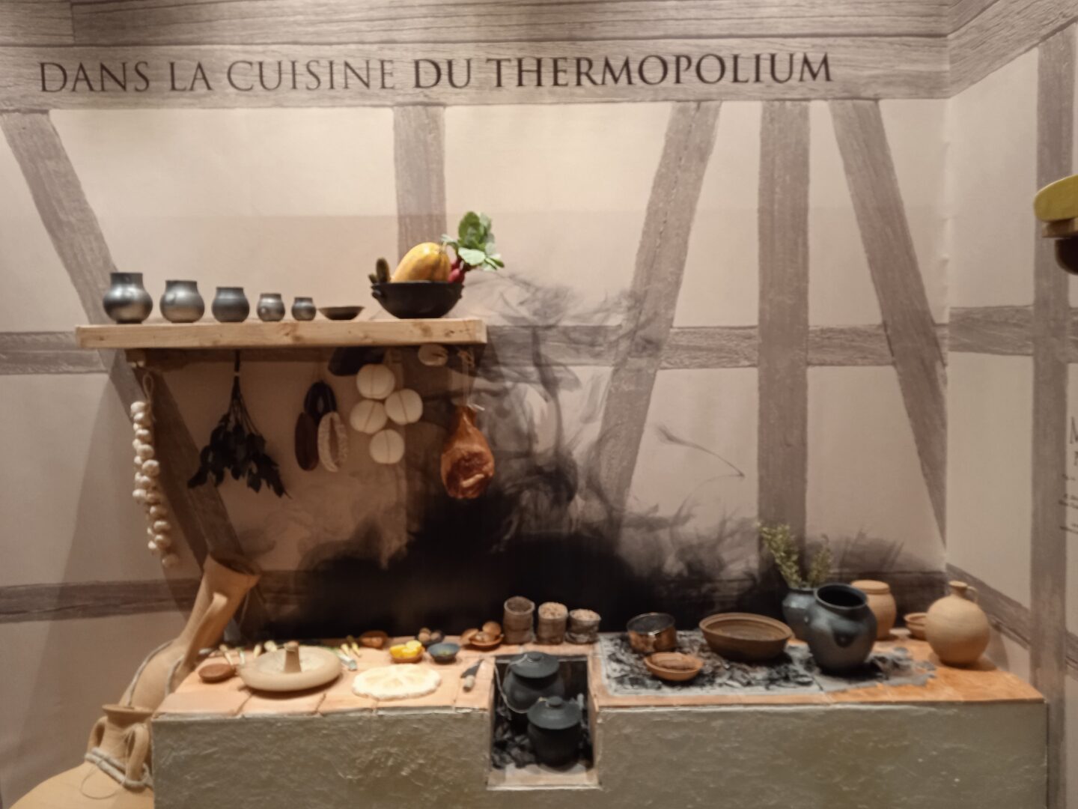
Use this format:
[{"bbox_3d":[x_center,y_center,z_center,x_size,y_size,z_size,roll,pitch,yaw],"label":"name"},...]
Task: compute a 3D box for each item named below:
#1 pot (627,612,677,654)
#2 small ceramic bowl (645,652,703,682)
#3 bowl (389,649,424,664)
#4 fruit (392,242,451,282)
[{"bbox_3d":[0.328,0.660,2.514,0.140,0.070,0.140,-6,9,1],"label":"pot"},{"bbox_3d":[0.359,0.708,2.328,0.154,0.037,0.154,-1,5,1],"label":"small ceramic bowl"},{"bbox_3d":[-0.374,0.710,2.467,0.097,0.031,0.097,-1,5,0],"label":"bowl"},{"bbox_3d":[-0.330,-0.384,2.430,0.175,0.145,0.140,-1,5,1],"label":"fruit"}]

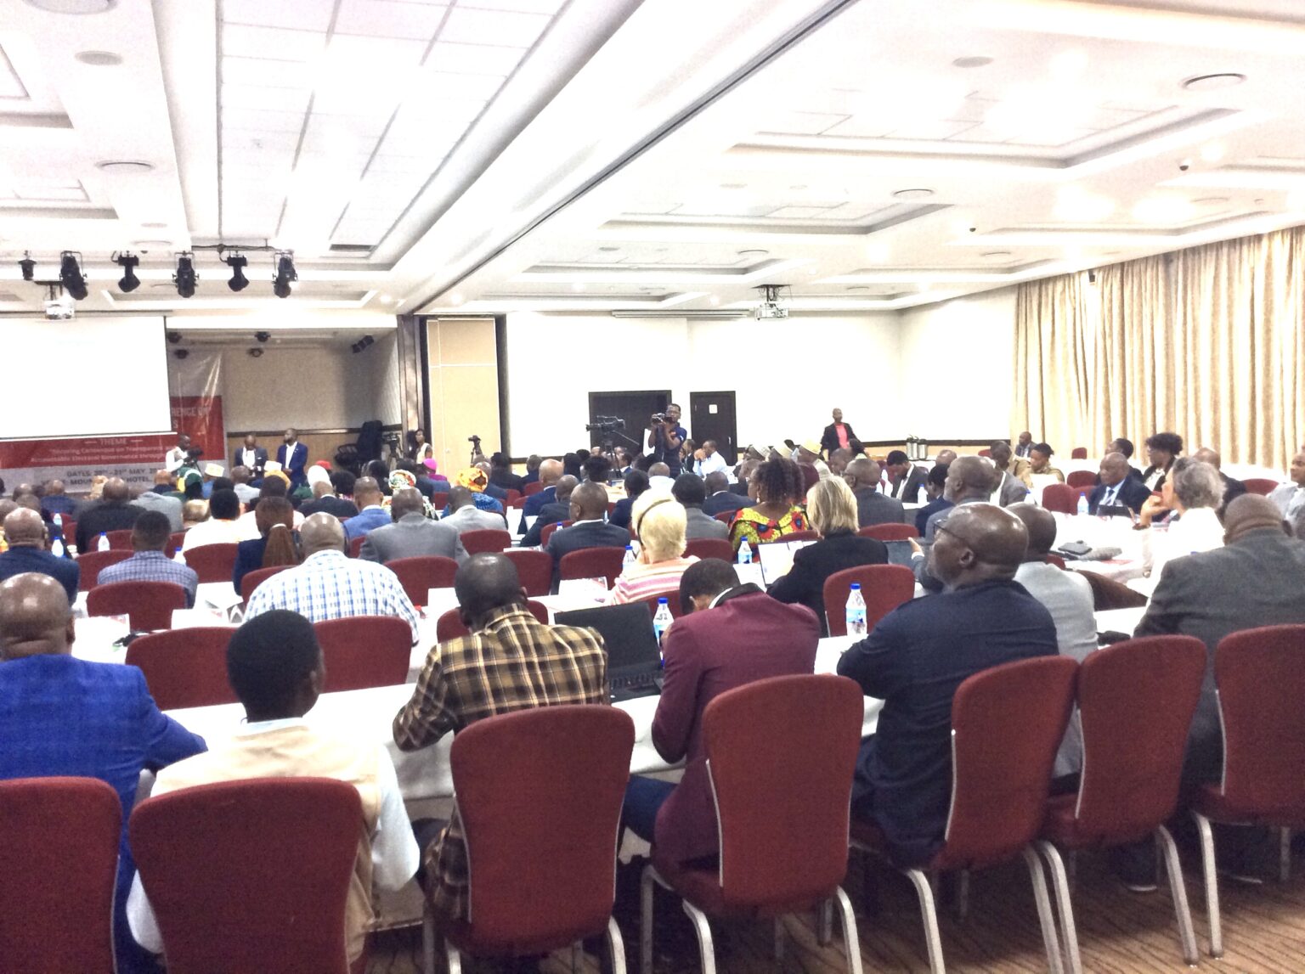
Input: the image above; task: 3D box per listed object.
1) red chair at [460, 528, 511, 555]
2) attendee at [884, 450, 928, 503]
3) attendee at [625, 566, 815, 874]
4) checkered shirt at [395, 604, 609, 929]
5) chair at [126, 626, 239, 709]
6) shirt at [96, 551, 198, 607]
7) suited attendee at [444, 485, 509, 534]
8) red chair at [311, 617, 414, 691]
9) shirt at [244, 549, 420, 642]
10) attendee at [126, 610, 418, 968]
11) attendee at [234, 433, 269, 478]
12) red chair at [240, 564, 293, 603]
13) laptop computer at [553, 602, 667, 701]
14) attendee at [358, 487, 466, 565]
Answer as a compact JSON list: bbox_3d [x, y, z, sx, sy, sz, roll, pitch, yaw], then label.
[{"bbox_3d":[-1.245,0.750,8.460,0.450,0.910,0.580,-3,3,-20],"label":"red chair"},{"bbox_3d":[2.405,0.283,11.749,0.750,1.250,0.500,-4,3,-31],"label":"attendee"},{"bbox_3d":[0.168,0.786,3.378,0.600,1.180,0.820,-3,3,-26],"label":"attendee"},{"bbox_3d":[-0.385,0.670,3.158,0.570,0.740,0.500,-3,3,-20],"label":"checkered shirt"},{"bbox_3d":[-1.657,0.937,4.419,0.445,0.910,0.570,-3,3,-20],"label":"chair"},{"bbox_3d":[-2.600,0.618,6.235,0.500,0.620,0.380,-3,3,-20],"label":"shirt"},{"bbox_3d":[-1.289,0.584,8.599,0.530,1.200,0.800,-3,3,-26],"label":"suited attendee"},{"bbox_3d":[-1.169,0.919,4.693,0.470,0.920,0.580,-3,3,-20],"label":"red chair"},{"bbox_3d":[-1.259,0.585,4.789,0.650,0.690,0.460,-3,3,-20],"label":"shirt"},{"bbox_3d":[-0.854,0.874,2.763,0.600,1.220,0.760,-3,3,-17],"label":"attendee"},{"bbox_3d":[-5.904,0.073,17.831,0.520,1.720,0.340,-3,3,-20],"label":"attendee"},{"bbox_3d":[-2.083,0.876,6.800,0.460,0.930,0.570,-3,3,-20],"label":"red chair"},{"bbox_3d":[-0.078,0.513,3.760,0.342,0.240,0.315,-4,3,-30],"label":"laptop computer"},{"bbox_3d":[-1.349,0.639,6.847,0.580,1.280,0.800,-3,3,-20],"label":"attendee"}]

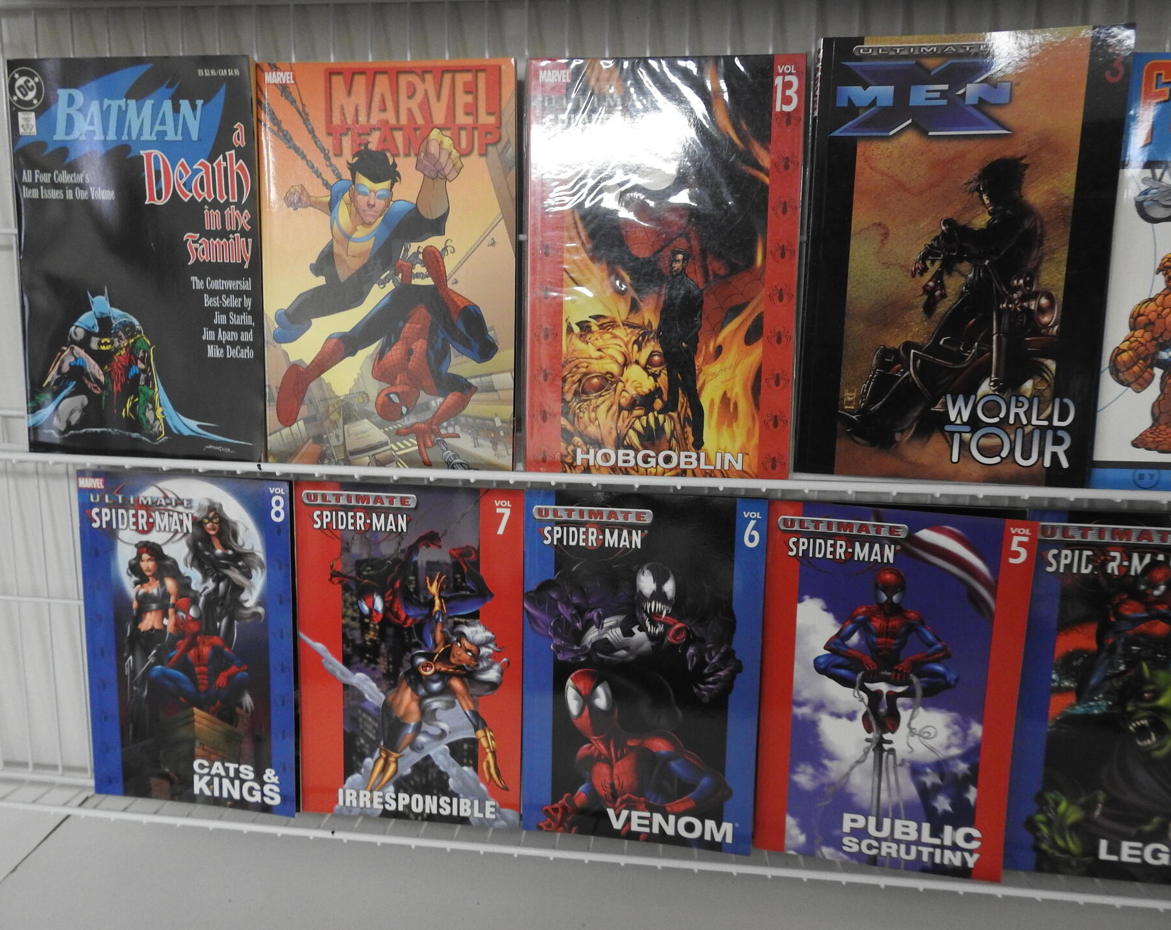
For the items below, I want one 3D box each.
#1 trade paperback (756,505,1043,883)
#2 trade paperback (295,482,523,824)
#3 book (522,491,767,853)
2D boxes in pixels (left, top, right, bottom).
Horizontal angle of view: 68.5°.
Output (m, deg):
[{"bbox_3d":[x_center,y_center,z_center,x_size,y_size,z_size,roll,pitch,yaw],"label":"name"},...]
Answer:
[{"bbox_3d":[0.208,0.156,0.594,0.168,0.258,0.010,3,10,12],"label":"trade paperback"},{"bbox_3d":[-0.129,0.140,0.636,0.168,0.258,0.010,2,8,5],"label":"trade paperback"},{"bbox_3d":[0.039,0.148,0.617,0.168,0.258,0.010,2,8,9],"label":"book"}]

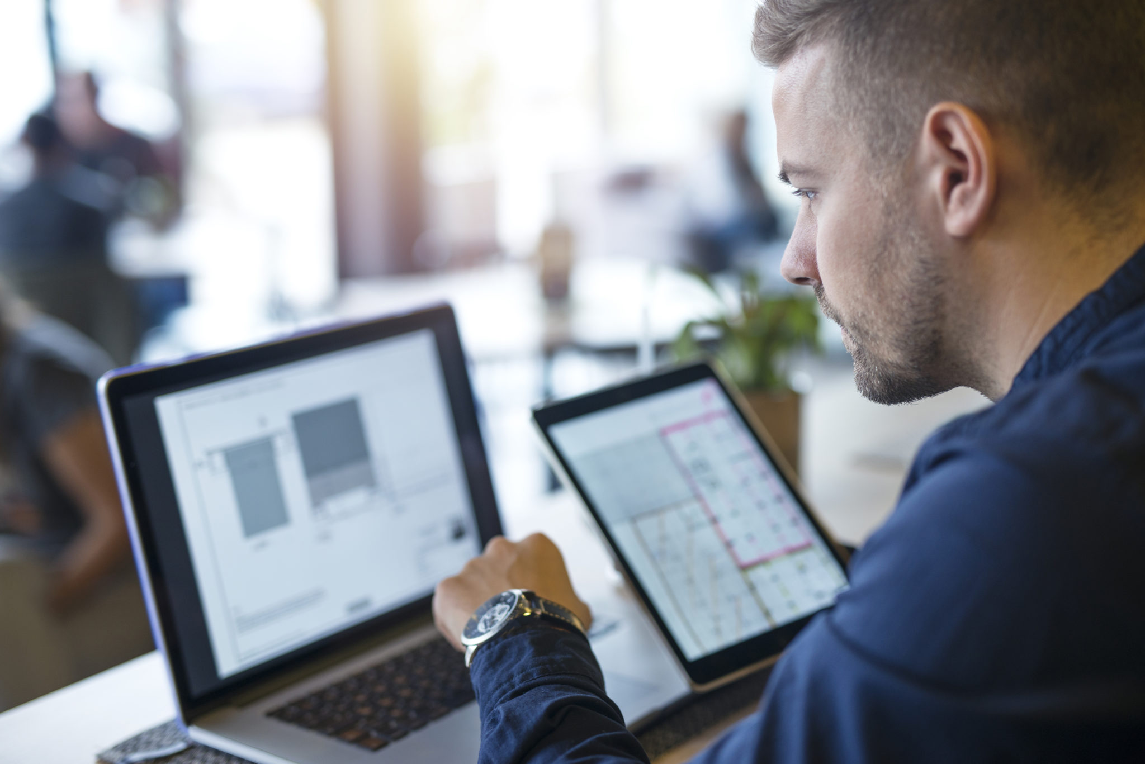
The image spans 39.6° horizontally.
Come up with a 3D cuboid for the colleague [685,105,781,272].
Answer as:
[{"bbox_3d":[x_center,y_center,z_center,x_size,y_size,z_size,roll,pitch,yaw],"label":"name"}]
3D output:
[{"bbox_3d":[0.947,-1.034,9.600,0.720,1.260,0.500,-4,11,-11],"label":"colleague"}]

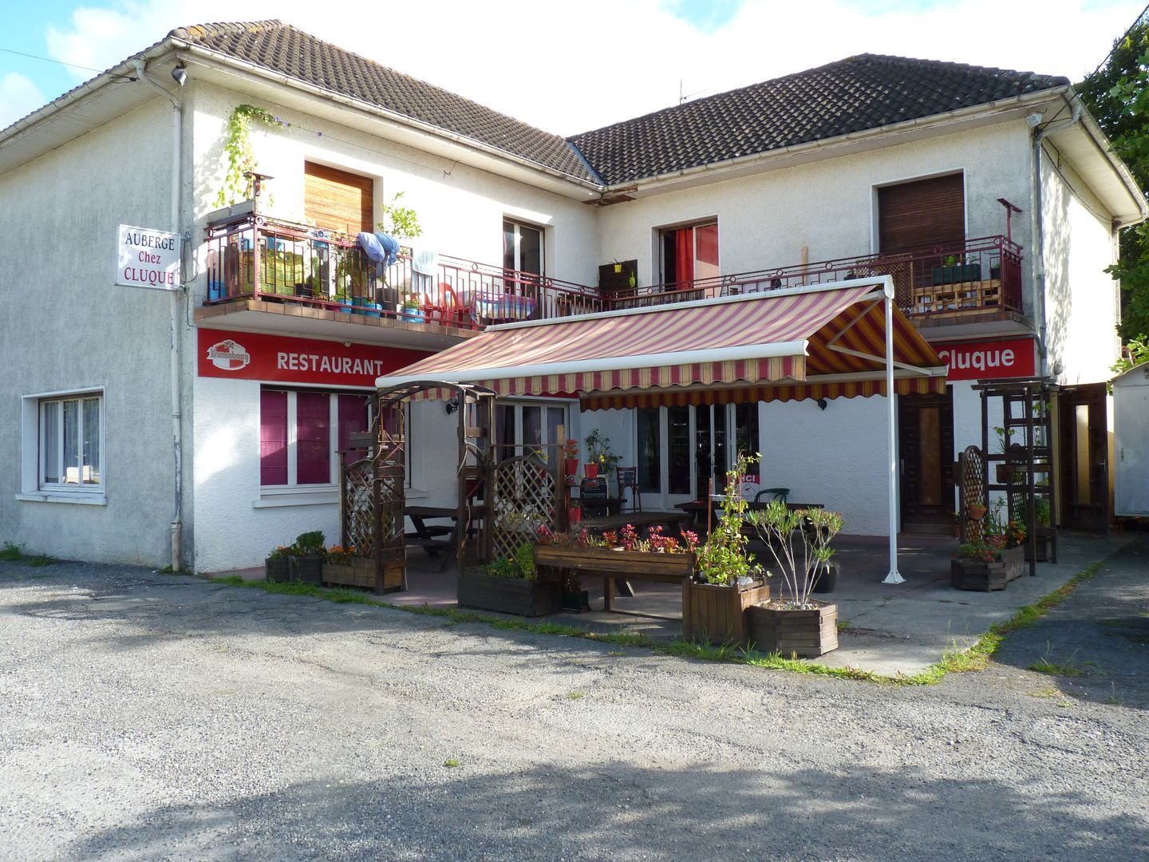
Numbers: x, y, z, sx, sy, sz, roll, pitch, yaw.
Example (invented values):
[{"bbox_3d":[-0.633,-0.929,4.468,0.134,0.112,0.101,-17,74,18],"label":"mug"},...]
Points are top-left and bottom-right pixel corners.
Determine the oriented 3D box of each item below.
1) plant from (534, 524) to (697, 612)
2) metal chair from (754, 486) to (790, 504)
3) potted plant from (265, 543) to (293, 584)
[{"bbox_3d":[0.429,1.237,8.060,1.620,0.780,0.440,-1,-1,39],"label":"plant"},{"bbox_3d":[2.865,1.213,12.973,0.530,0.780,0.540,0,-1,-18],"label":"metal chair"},{"bbox_3d":[-3.398,1.508,10.360,0.360,0.450,0.360,0,-1,-21],"label":"potted plant"}]

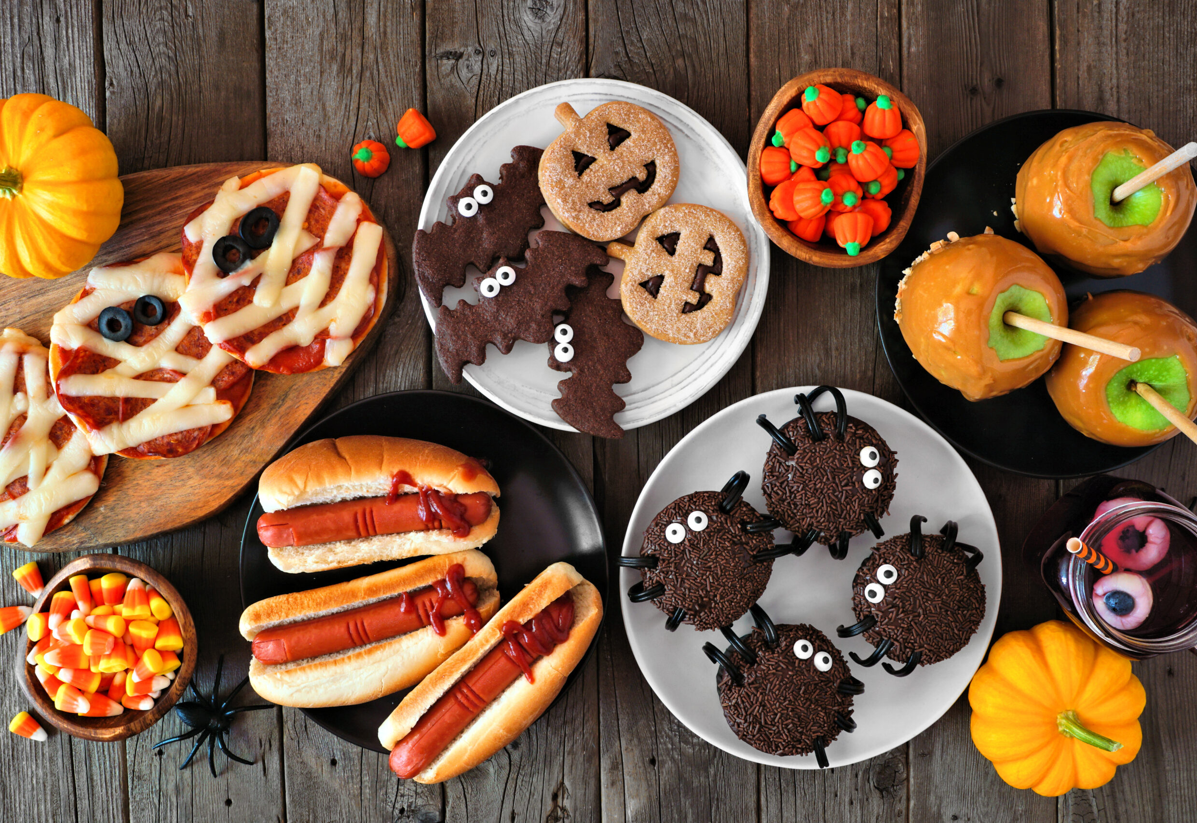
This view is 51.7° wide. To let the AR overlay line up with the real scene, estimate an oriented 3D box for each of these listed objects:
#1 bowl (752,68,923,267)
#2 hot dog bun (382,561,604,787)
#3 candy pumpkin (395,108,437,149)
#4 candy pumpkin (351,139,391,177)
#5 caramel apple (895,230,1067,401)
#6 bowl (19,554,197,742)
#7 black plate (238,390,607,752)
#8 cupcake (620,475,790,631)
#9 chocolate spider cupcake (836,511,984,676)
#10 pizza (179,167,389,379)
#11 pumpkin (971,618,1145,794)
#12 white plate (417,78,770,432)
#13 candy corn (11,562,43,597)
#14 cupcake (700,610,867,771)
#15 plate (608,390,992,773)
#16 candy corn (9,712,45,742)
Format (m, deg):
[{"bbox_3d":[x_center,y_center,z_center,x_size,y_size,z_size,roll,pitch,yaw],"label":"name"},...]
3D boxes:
[{"bbox_3d":[0.122,-0.126,0.654,0.094,0.046,0.103,0,92,0],"label":"bowl"},{"bbox_3d":[-0.054,0.141,0.651,0.147,0.050,0.058,-45,91,1],"label":"hot dog bun"},{"bbox_3d":[-0.099,-0.153,0.666,0.021,0.021,0.021,45,103,-1],"label":"candy pumpkin"},{"bbox_3d":[-0.127,-0.141,0.687,0.021,0.018,0.021,0,92,0],"label":"candy pumpkin"},{"bbox_3d":[0.201,-0.050,0.648,0.086,0.082,0.086,-3,102,-13],"label":"caramel apple"},{"bbox_3d":[-0.262,0.125,0.681,0.096,0.046,0.100,0,92,0],"label":"bowl"},{"bbox_3d":[-0.094,0.085,0.672,0.197,0.022,0.197,0,92,0],"label":"black plate"},{"bbox_3d":[0.056,0.078,0.649,0.088,0.052,0.071,-29,92,1],"label":"cupcake"},{"bbox_3d":[0.167,0.099,0.650,0.071,0.052,0.090,27,92,-1],"label":"chocolate spider cupcake"},{"bbox_3d":[-0.170,-0.078,0.671,0.112,0.019,0.112,0,90,-2],"label":"pizza"},{"bbox_3d":[0.252,0.163,0.674,0.094,0.062,0.094,0,92,0],"label":"pumpkin"},{"bbox_3d":[-0.002,-0.087,0.688,0.195,0.020,0.195,0,92,0],"label":"white plate"},{"bbox_3d":[-0.322,0.096,0.698,0.015,0.010,0.022,-27,92,1],"label":"candy corn"},{"bbox_3d":[0.096,0.144,0.651,0.088,0.052,0.071,36,92,-1],"label":"cupcake"},{"bbox_3d":[0.118,0.092,0.693,0.211,0.022,0.211,0,92,0],"label":"plate"},{"bbox_3d":[-0.314,0.173,0.680,0.021,0.011,0.013,35,92,-1],"label":"candy corn"}]

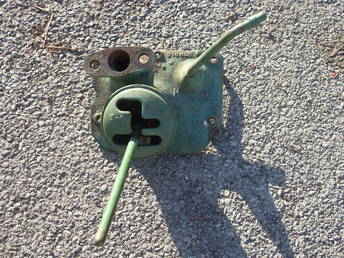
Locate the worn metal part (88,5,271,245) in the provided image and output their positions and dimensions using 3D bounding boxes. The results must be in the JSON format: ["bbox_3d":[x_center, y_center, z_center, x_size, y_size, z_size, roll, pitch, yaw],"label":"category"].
[{"bbox_3d":[-0.003,0.015,1.140,0.265,0.280,0.315,0,78,0],"label":"worn metal part"}]

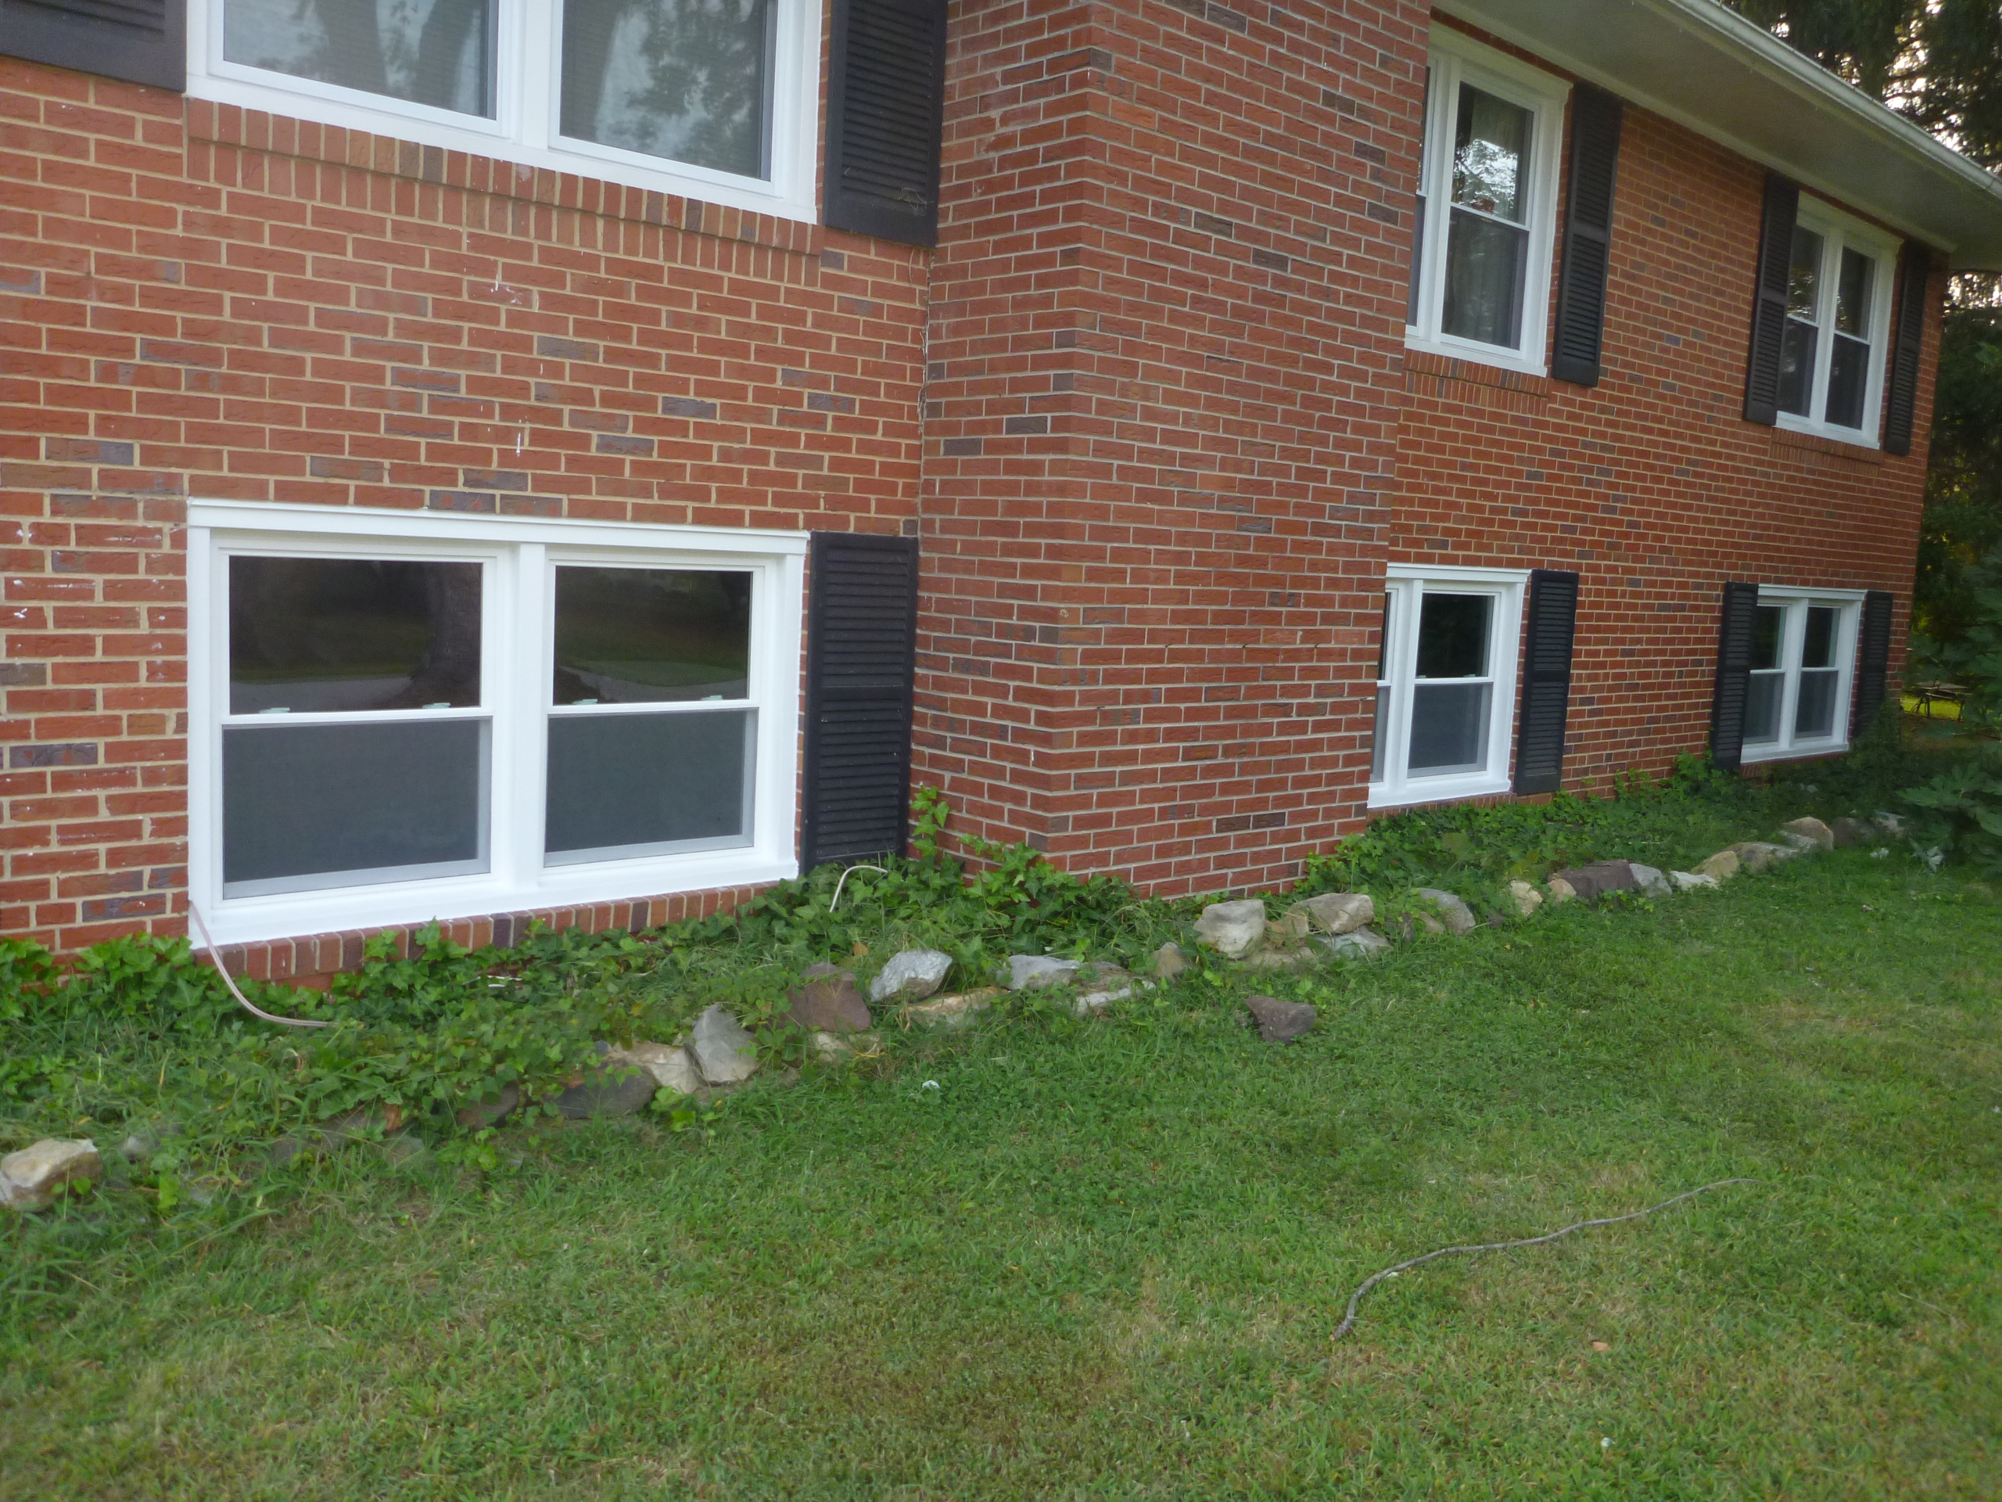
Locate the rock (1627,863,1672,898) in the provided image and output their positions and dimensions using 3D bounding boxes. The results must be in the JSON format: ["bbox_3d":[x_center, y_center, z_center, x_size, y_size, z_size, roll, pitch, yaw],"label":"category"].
[{"bbox_3d":[2.937,0.588,7.338,0.190,0.155,0.180,-4,9,-42],"label":"rock"}]

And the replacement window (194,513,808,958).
[{"bbox_3d":[-1.423,-0.105,4.944,1.965,1.195,0.120,-4,9,-42],"label":"replacement window"}]

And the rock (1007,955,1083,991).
[{"bbox_3d":[0.133,0.694,5.029,0.230,0.090,0.164,-4,9,-42],"label":"rock"}]

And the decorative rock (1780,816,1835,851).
[{"bbox_3d":[4.384,0.449,8.805,0.273,0.168,0.205,-4,9,-42],"label":"decorative rock"}]

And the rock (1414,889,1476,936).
[{"bbox_3d":[1.737,0.627,6.335,0.260,0.160,0.180,-4,9,-42],"label":"rock"}]

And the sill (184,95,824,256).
[{"bbox_3d":[-1.346,-1.653,4.773,1.965,0.100,0.110,-4,9,-42],"label":"sill"}]

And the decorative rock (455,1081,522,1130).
[{"bbox_3d":[-1.216,0.839,3.839,0.170,0.110,0.140,-4,9,-42],"label":"decorative rock"}]

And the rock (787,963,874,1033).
[{"bbox_3d":[-0.470,0.681,4.466,0.221,0.156,0.155,-4,9,-42],"label":"rock"}]

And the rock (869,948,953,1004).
[{"bbox_3d":[-0.260,0.647,4.655,0.224,0.127,0.157,-4,9,-42],"label":"rock"}]

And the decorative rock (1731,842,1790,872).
[{"bbox_3d":[3.851,0.538,8.212,0.330,0.140,0.240,-4,9,-42],"label":"decorative rock"}]

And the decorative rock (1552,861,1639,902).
[{"bbox_3d":[2.653,0.586,7.216,0.470,0.150,0.235,-4,9,-42],"label":"decorative rock"}]

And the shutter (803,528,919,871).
[{"bbox_3d":[-0.495,-0.154,5.736,0.445,1.200,0.040,-4,9,-42],"label":"shutter"}]

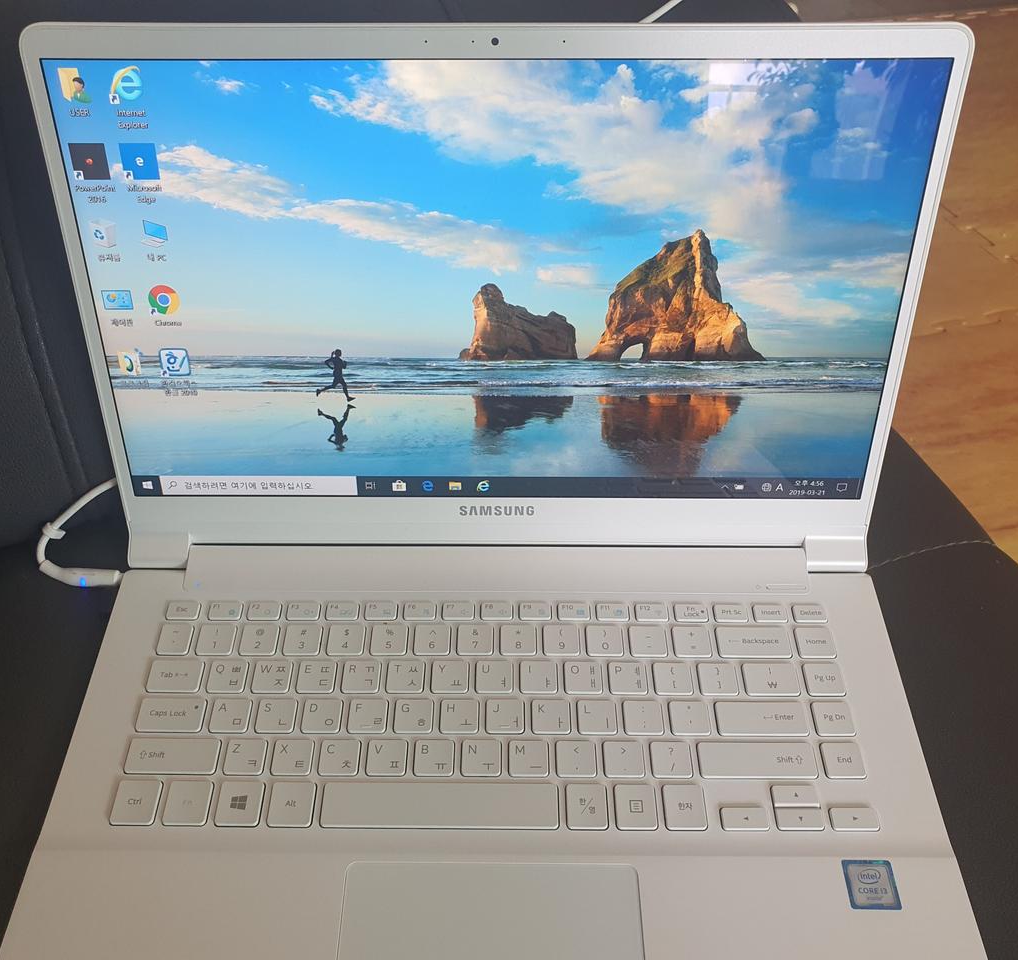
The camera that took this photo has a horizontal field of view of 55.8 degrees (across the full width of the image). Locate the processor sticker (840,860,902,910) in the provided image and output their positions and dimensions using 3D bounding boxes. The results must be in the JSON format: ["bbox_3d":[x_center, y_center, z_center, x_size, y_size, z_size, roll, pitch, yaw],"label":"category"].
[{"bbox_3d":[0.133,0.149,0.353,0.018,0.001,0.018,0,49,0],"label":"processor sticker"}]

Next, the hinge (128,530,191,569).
[{"bbox_3d":[-0.163,0.035,0.451,0.028,0.013,0.015,0,49,0],"label":"hinge"}]

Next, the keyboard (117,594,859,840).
[{"bbox_3d":[-0.006,0.094,0.401,0.297,0.006,0.103,0,49,0],"label":"keyboard"}]

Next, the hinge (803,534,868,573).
[{"bbox_3d":[0.152,0.036,0.450,0.028,0.013,0.015,0,49,0],"label":"hinge"}]

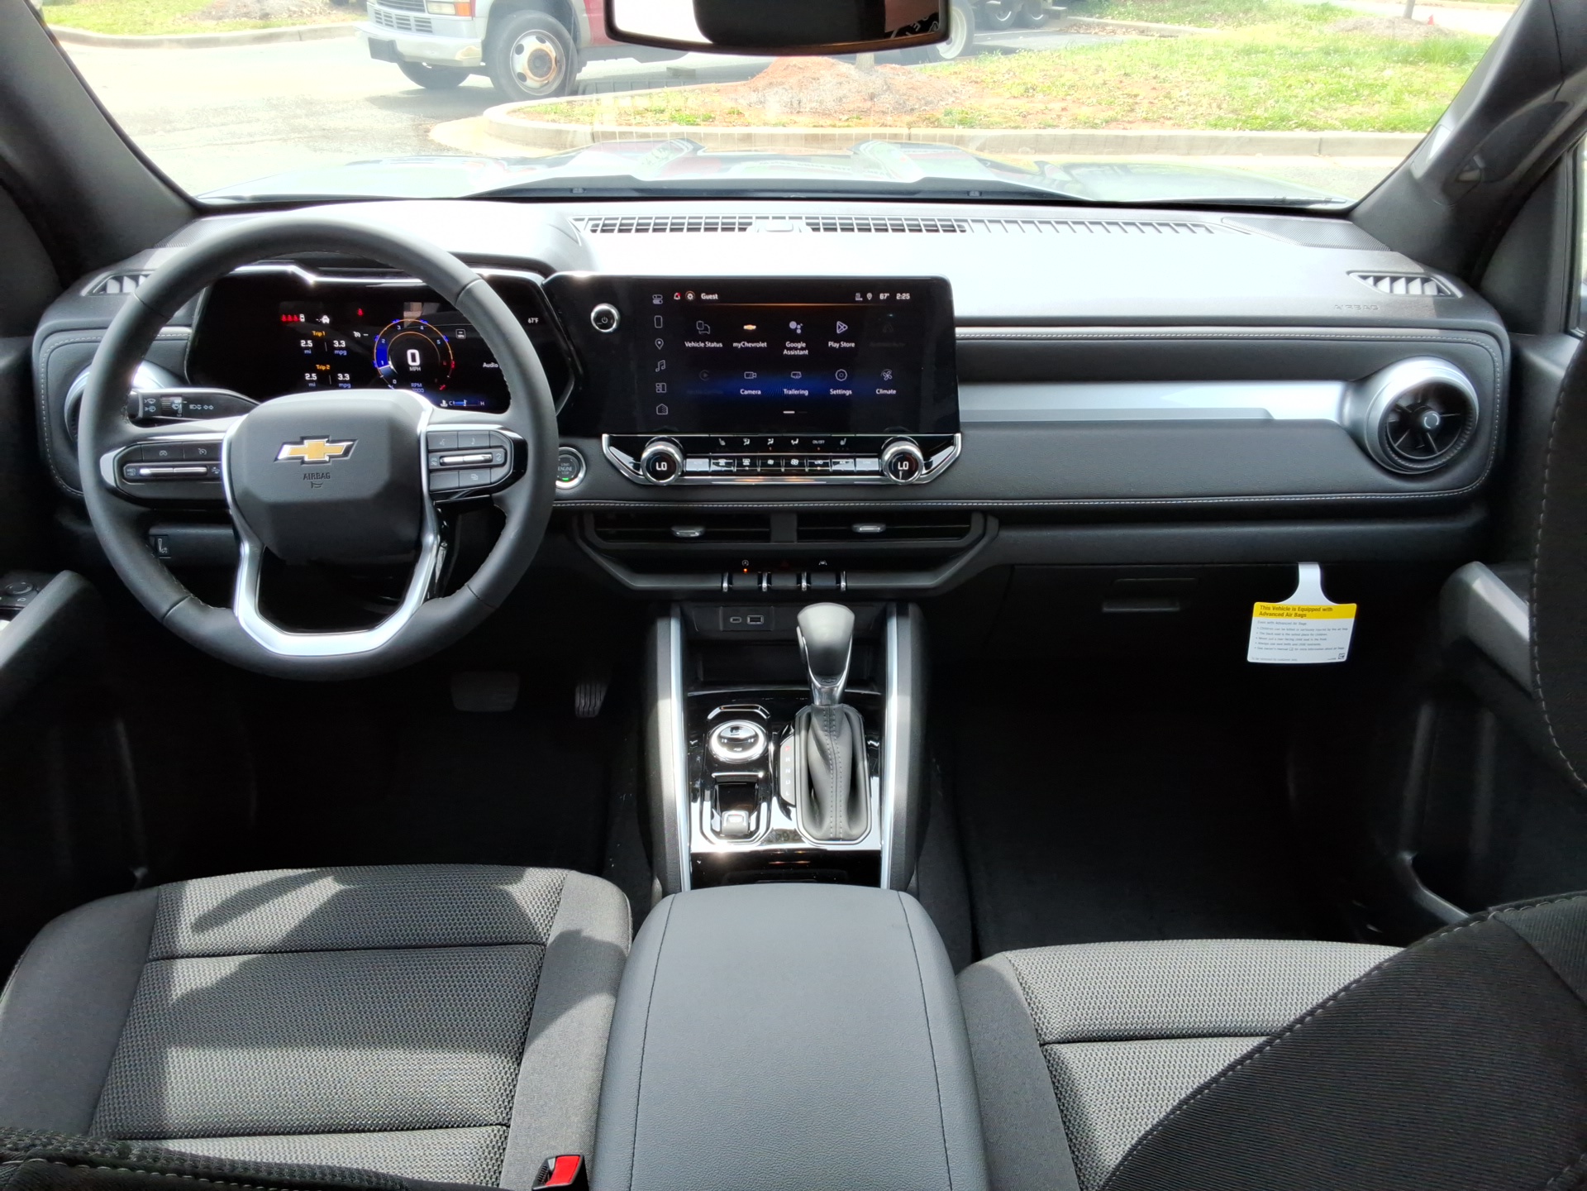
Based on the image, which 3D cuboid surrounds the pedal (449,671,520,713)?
[{"bbox_3d":[-0.398,0.125,1.660,0.090,0.060,0.030,0,-7,-1],"label":"pedal"}]

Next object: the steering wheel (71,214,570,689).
[{"bbox_3d":[-0.379,-0.118,1.056,0.375,0.368,0.100,-2,1,-3],"label":"steering wheel"}]

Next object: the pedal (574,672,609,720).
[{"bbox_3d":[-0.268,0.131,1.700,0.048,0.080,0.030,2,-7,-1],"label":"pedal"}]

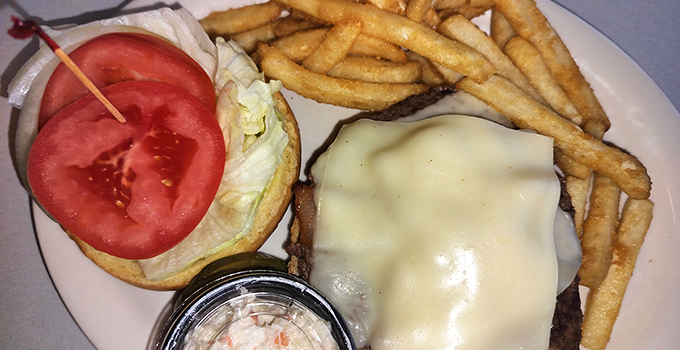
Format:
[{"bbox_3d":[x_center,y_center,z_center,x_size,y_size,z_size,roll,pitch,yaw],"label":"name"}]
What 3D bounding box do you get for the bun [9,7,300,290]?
[{"bbox_3d":[-0.077,-0.010,0.215,0.115,0.042,0.115,0,73,-1],"label":"bun"}]

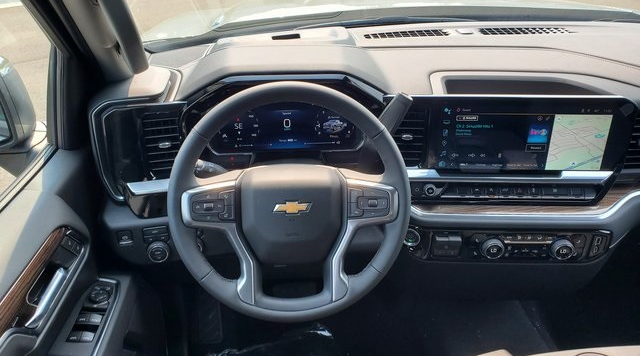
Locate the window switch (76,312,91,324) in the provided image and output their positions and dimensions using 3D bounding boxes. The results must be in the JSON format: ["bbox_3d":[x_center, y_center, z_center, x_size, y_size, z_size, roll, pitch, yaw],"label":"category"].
[{"bbox_3d":[-0.401,0.238,0.816,0.019,0.011,0.020,4,39,0],"label":"window switch"}]

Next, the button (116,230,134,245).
[{"bbox_3d":[-0.354,0.108,0.875,0.030,0.026,0.015,-4,19,-7],"label":"button"}]

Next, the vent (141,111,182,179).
[{"bbox_3d":[-0.288,-0.060,0.875,0.072,0.124,0.030,-6,26,-10],"label":"vent"}]

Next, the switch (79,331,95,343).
[{"bbox_3d":[-0.383,0.260,0.789,0.019,0.011,0.020,4,39,0],"label":"switch"}]

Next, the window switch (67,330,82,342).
[{"bbox_3d":[-0.403,0.259,0.789,0.019,0.011,0.020,4,39,0],"label":"window switch"}]

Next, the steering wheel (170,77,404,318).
[{"bbox_3d":[-0.049,0.038,0.790,0.388,0.388,0.100,-2,4,-3],"label":"steering wheel"}]

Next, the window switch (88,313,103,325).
[{"bbox_3d":[-0.381,0.239,0.816,0.019,0.011,0.020,4,39,0],"label":"window switch"}]

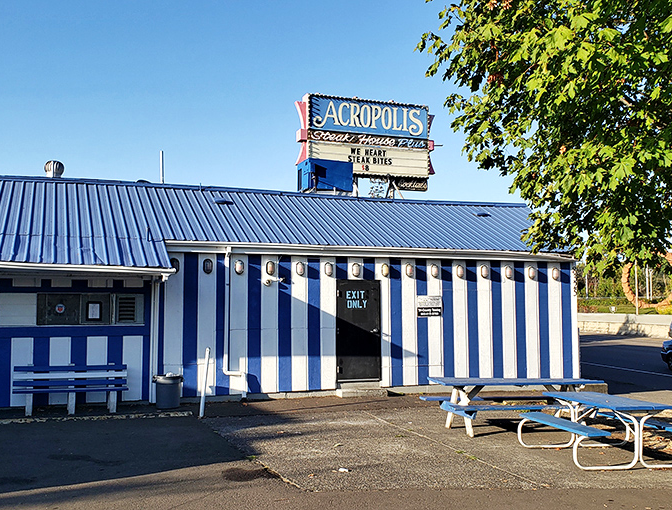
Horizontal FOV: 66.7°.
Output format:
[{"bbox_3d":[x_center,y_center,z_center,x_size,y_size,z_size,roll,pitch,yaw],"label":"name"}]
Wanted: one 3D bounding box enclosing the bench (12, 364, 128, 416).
[{"bbox_3d":[-4.547,2.310,8.845,1.790,0.800,0.480,1,-5,-11],"label":"bench"}]

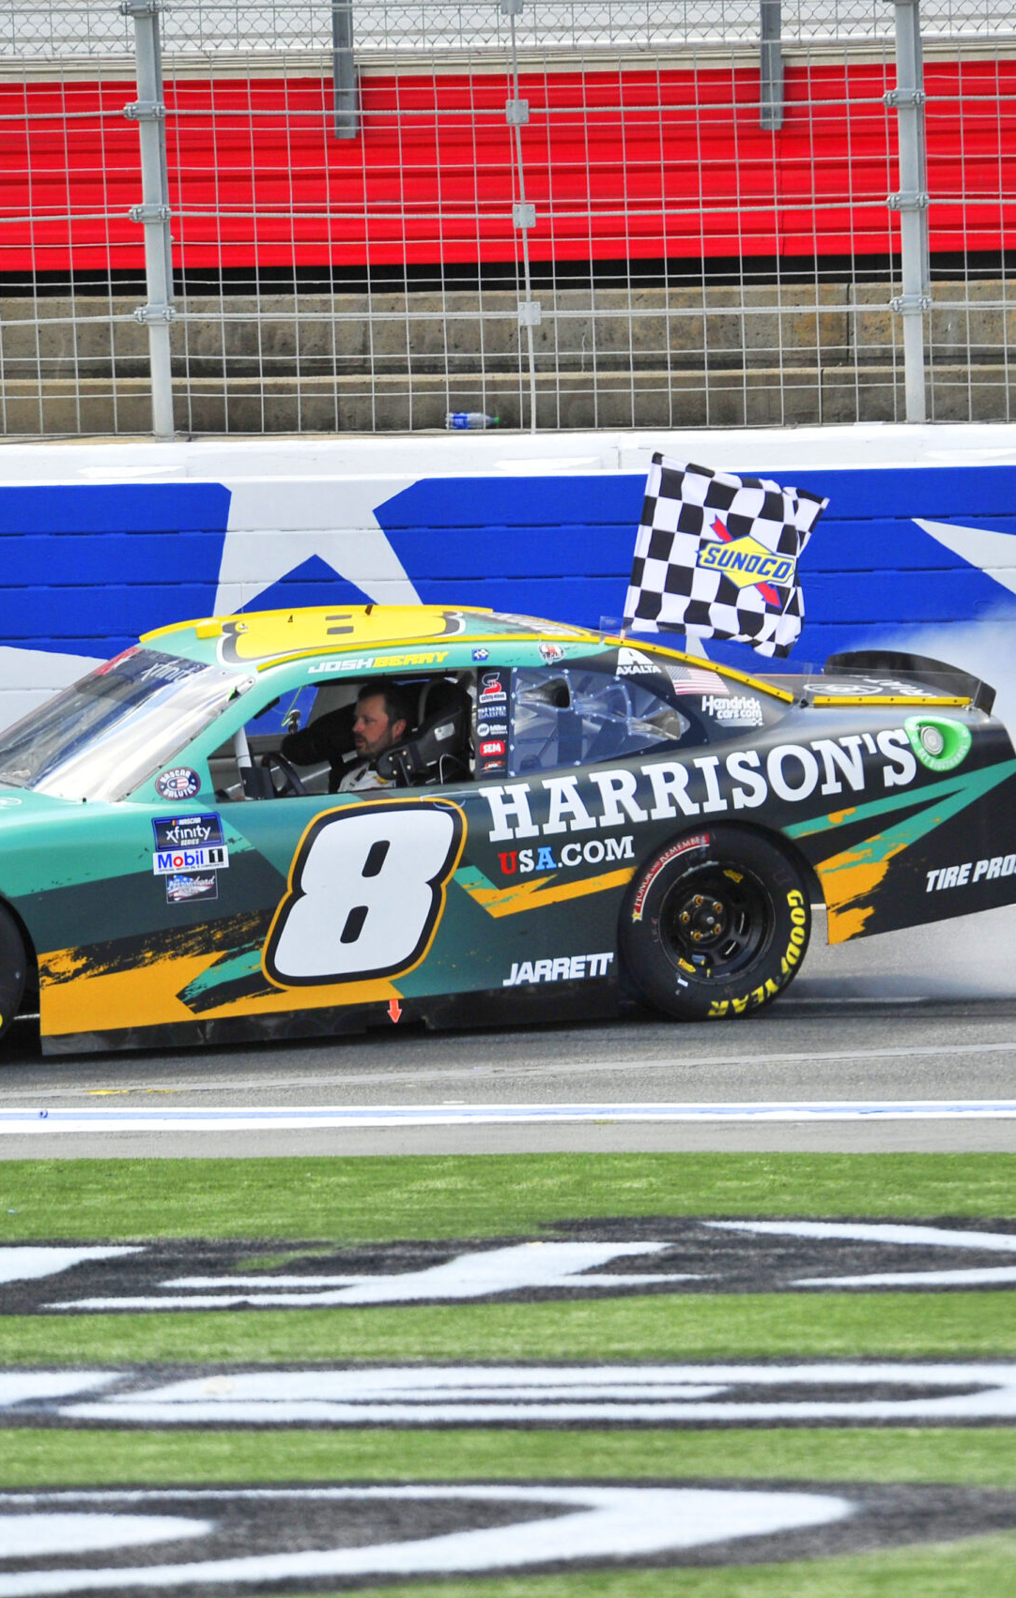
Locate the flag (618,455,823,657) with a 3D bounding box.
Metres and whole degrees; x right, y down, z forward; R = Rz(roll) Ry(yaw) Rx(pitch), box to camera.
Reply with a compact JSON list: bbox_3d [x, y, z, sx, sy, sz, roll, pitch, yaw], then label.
[{"bbox_3d":[0.734,-0.796,66.950,0.640,0.620,0.200,10,2,-14],"label":"flag"}]

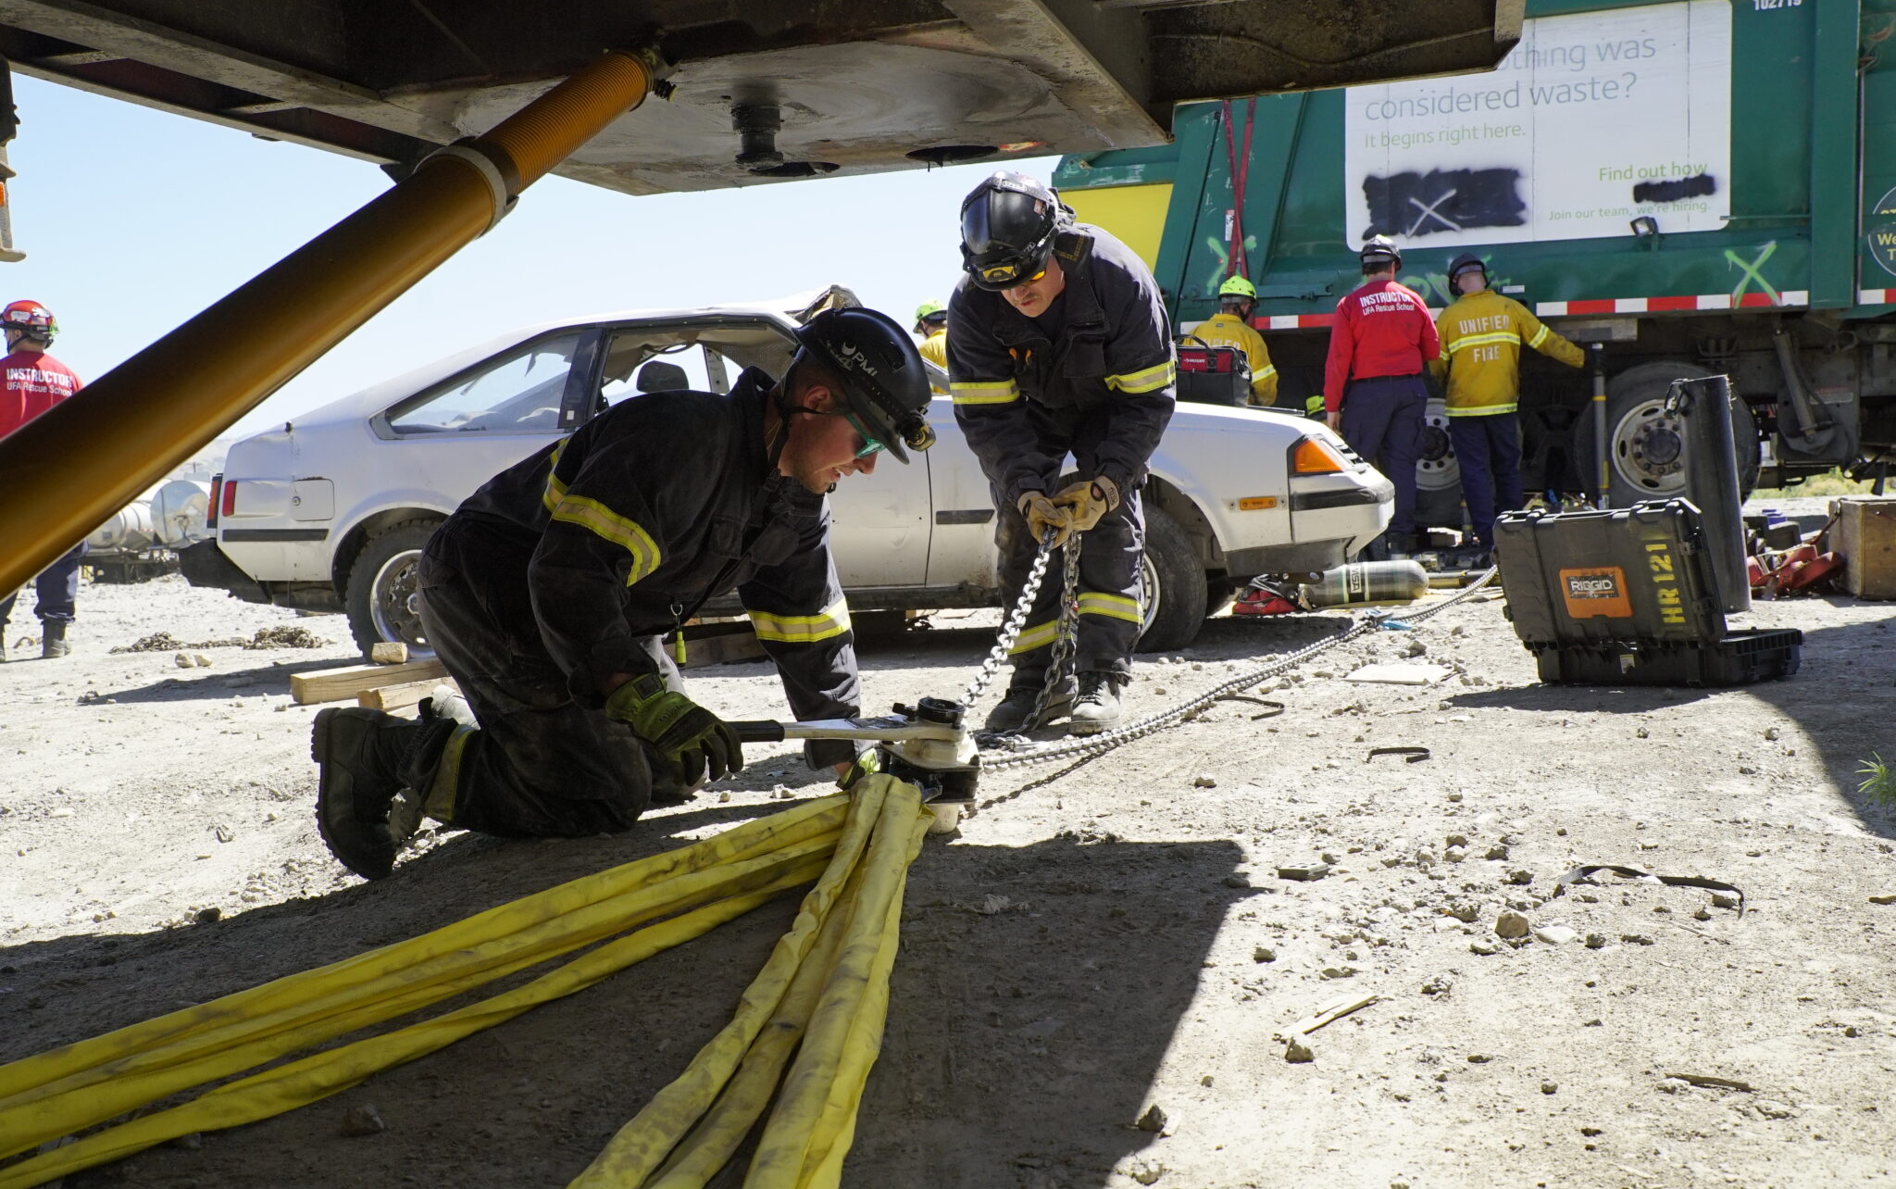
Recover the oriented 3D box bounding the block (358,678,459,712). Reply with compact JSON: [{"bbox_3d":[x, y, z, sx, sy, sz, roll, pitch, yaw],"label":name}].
[{"bbox_3d":[-1.653,0.298,5.920,0.089,0.078,0.480,3,7,38],"label":"block"}]

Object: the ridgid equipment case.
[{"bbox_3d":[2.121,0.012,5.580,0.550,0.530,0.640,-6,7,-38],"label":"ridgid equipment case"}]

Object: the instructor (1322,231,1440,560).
[{"bbox_3d":[2.473,-1.131,10.596,0.620,1.850,0.400,0,6,16],"label":"instructor"}]

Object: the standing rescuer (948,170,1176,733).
[{"bbox_3d":[0.311,-0.392,5.106,0.640,1.510,0.680,1,6,20],"label":"standing rescuer"}]

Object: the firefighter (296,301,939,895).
[{"bbox_3d":[-0.651,-0.047,3.871,1.220,1.100,0.760,-2,5,-8],"label":"firefighter"}]

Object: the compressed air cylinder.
[{"bbox_3d":[1.790,-0.016,7.887,0.570,0.170,0.170,-4,6,-14],"label":"compressed air cylinder"}]

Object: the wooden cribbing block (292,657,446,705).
[{"bbox_3d":[-1.883,0.277,6.163,0.580,0.085,0.089,-6,7,-38],"label":"wooden cribbing block"}]

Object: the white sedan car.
[{"bbox_3d":[-0.572,-0.471,7.186,4.420,1.320,1.670,-2,5,-2],"label":"white sedan car"}]

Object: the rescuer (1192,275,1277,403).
[{"bbox_3d":[1.782,-1.168,11.696,0.580,1.750,0.420,1,6,23],"label":"rescuer"}]

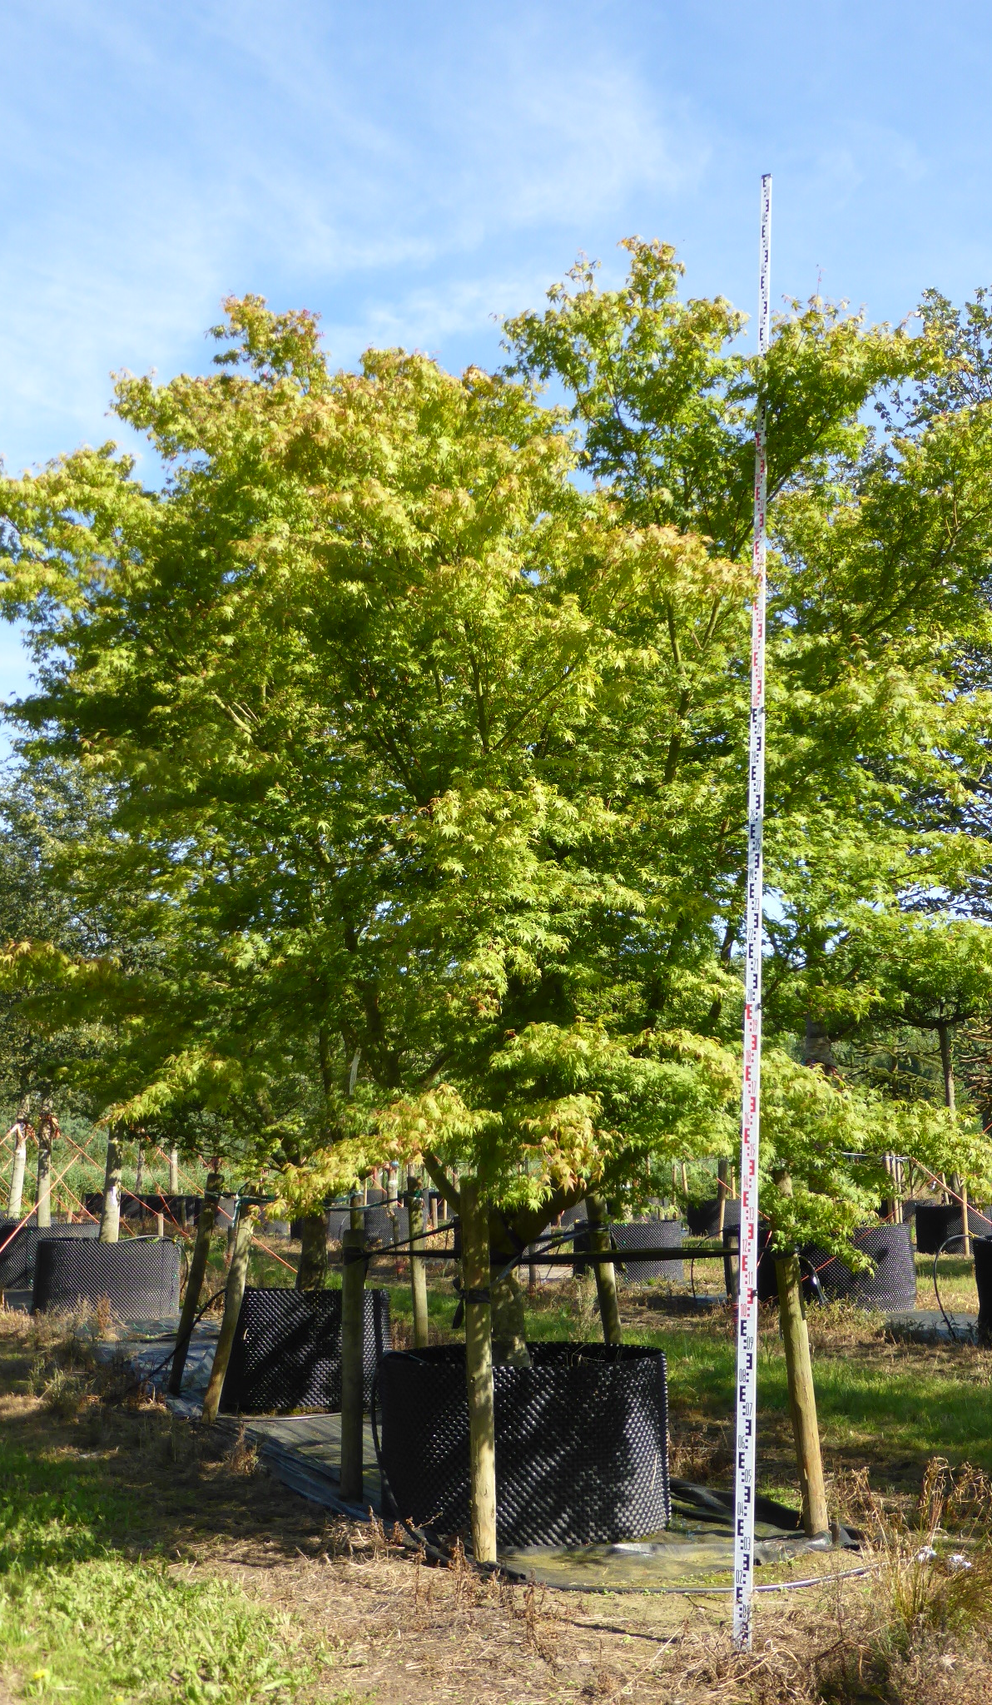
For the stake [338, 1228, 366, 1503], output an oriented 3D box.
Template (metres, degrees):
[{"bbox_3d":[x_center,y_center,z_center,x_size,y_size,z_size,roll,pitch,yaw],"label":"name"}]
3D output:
[{"bbox_3d":[-0.638,2.272,7.467,0.100,1.184,0.100,0,-10,0],"label":"stake"}]

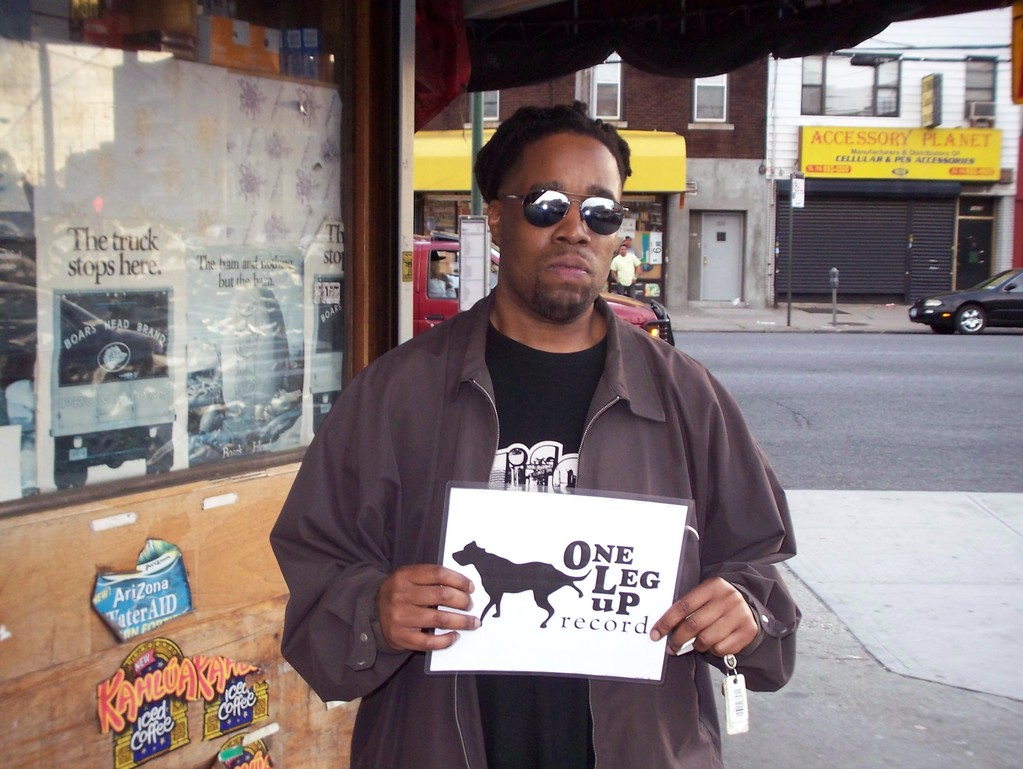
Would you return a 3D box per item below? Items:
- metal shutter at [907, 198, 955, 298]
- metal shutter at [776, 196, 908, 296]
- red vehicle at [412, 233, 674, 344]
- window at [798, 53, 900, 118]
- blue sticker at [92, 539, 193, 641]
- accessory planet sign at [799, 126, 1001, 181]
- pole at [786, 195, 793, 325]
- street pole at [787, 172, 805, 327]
[{"bbox_3d":[9.913,-3.188,32.831,1.086,2.393,0.100,0,6,-4],"label":"metal shutter"},{"bbox_3d":[7.753,-3.244,32.675,3.181,2.311,0.100,0,6,-4],"label":"metal shutter"},{"bbox_3d":[-0.890,-0.550,13.367,4.650,1.760,1.800,0,6,-3],"label":"red vehicle"},{"bbox_3d":[7.875,-6.947,32.338,2.342,1.415,0.150,0,6,-4],"label":"window"},{"bbox_3d":[-0.687,0.380,2.605,0.005,0.180,0.254,4,7,31],"label":"blue sticker"},{"bbox_3d":[9.037,-5.356,32.341,4.692,1.200,0.380,0,6,-4],"label":"accessory planet sign"},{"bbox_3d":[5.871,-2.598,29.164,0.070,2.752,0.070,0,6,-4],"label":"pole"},{"bbox_3d":[5.993,-2.814,29.151,0.340,3.187,0.080,0,6,-4],"label":"street pole"}]

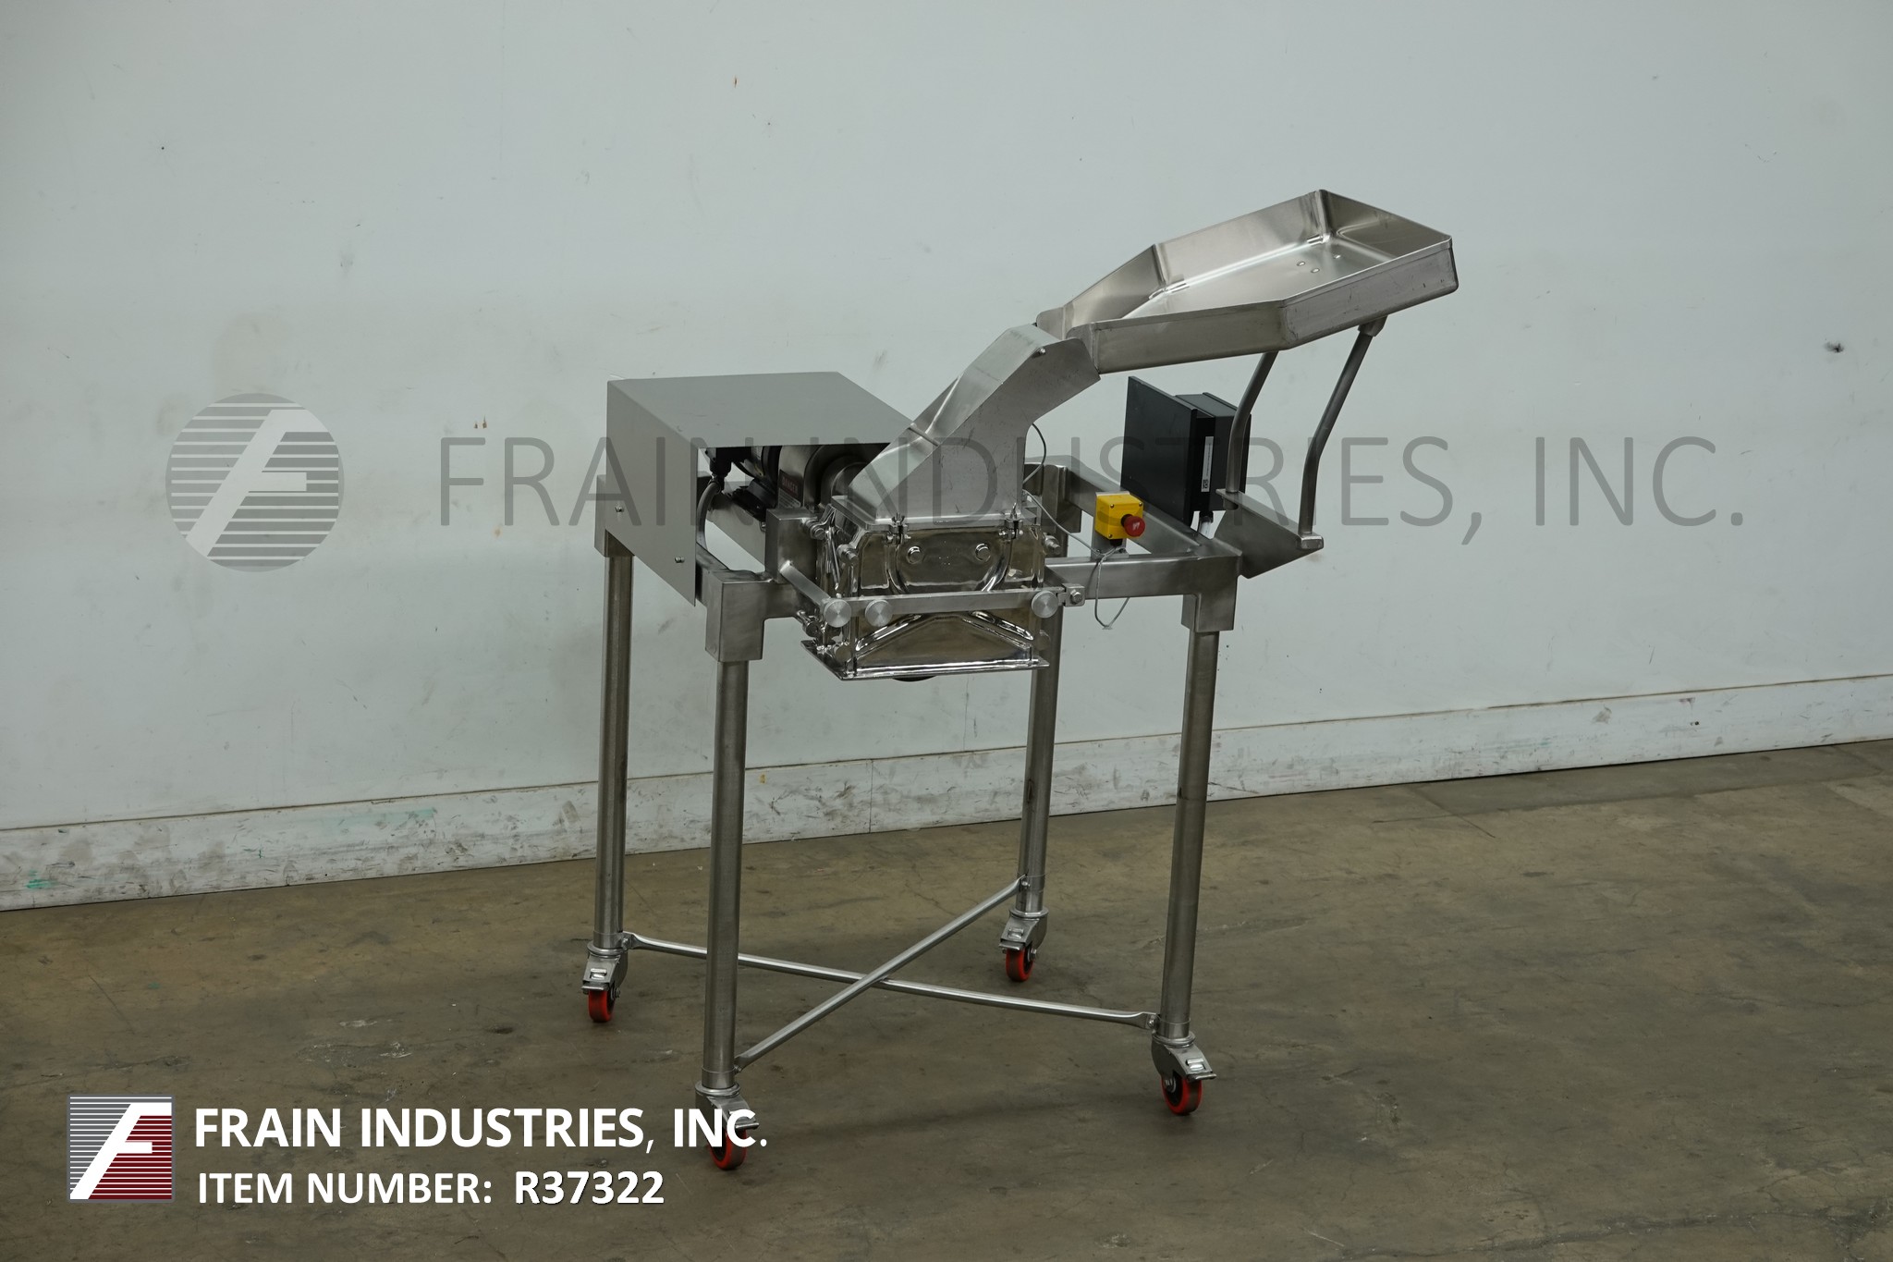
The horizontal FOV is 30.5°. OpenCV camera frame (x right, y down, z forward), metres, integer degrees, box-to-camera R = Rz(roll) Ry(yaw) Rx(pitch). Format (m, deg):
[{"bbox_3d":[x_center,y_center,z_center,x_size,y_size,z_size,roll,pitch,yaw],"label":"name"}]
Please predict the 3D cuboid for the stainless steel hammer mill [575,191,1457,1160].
[{"bbox_3d":[0.068,0.045,6.295,1.188,1.710,1.076,-3,17,-22],"label":"stainless steel hammer mill"}]

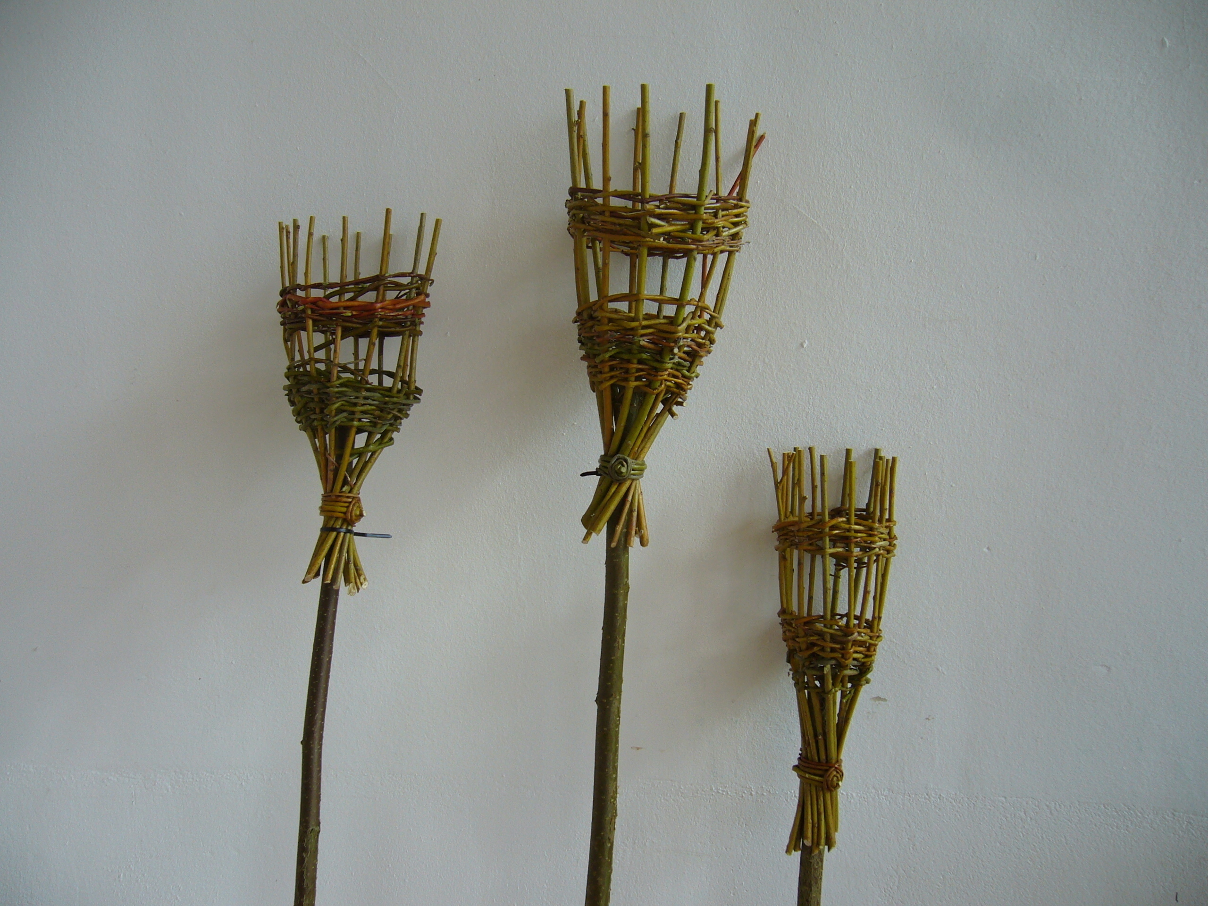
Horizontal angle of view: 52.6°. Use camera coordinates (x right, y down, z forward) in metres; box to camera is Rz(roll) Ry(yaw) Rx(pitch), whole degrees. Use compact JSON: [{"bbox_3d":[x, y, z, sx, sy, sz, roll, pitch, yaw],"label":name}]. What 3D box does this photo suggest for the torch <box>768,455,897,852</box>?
[{"bbox_3d":[0.227,0.201,1.250,0.131,0.412,0.128,2,5,0],"label":"torch"}]

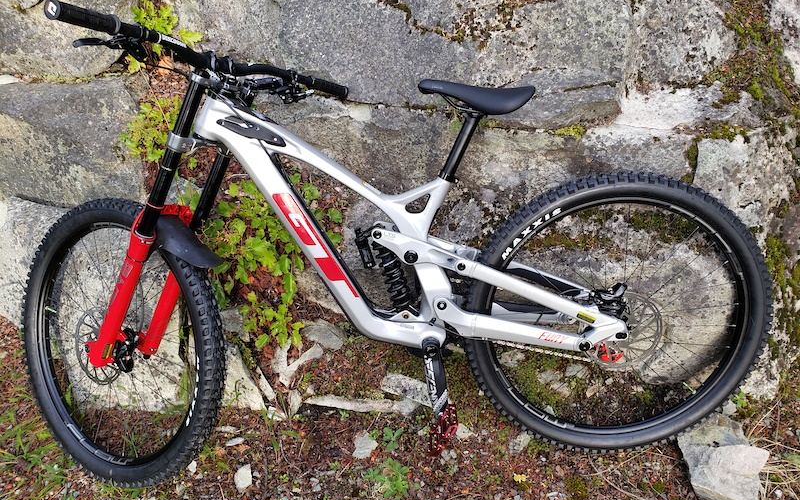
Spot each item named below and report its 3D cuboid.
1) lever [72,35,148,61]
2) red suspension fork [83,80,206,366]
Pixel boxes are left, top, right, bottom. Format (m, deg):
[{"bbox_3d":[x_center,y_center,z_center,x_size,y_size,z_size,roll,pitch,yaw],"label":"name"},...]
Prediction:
[{"bbox_3d":[-0.524,-0.366,1.099,0.065,0.040,0.150,-26,-9,27],"label":"lever"},{"bbox_3d":[-0.560,-0.044,1.450,0.120,0.780,0.200,33,18,23],"label":"red suspension fork"}]

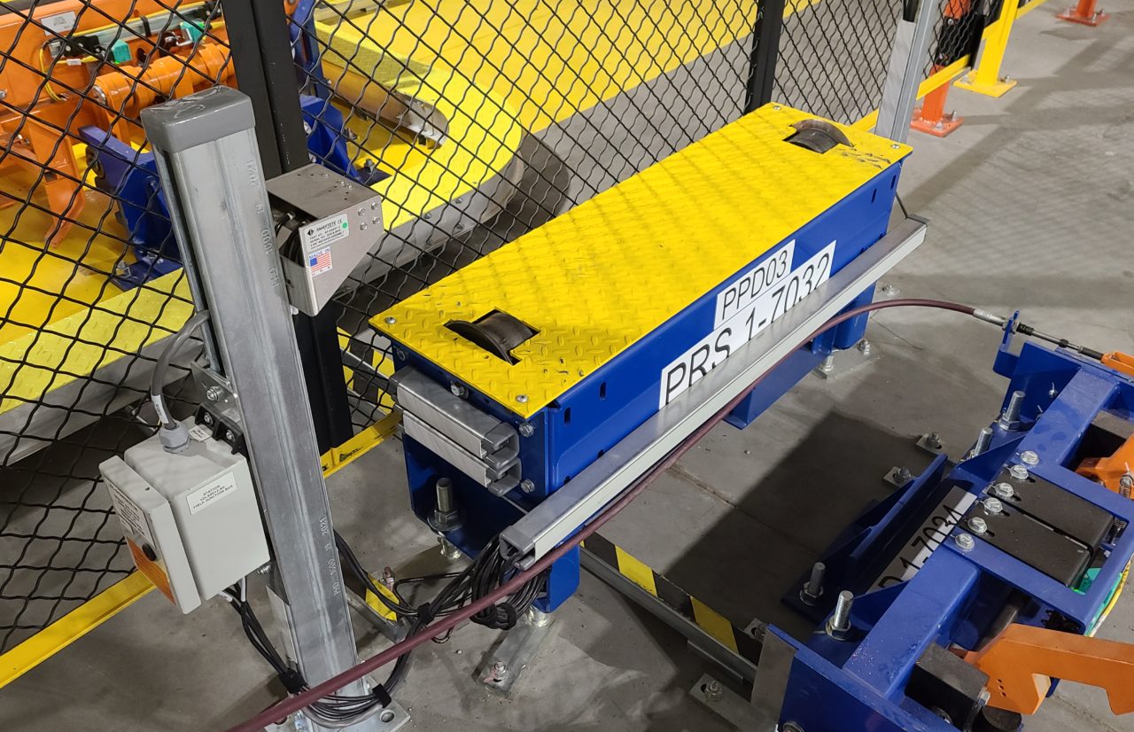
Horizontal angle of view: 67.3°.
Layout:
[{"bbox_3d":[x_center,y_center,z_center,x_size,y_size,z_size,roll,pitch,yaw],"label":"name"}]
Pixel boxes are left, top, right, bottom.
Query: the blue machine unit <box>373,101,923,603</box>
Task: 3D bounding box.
[{"bbox_3d":[0.211,-0.085,1.614,0.331,0.437,1.165,28,44,32],"label":"blue machine unit"}]

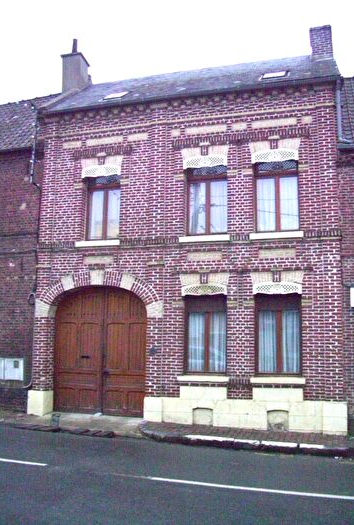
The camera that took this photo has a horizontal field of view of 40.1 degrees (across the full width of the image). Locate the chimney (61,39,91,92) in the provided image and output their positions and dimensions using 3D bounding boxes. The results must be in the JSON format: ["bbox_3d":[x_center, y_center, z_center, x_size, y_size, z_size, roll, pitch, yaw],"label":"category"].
[{"bbox_3d":[-3.074,-5.917,14.672,0.675,1.793,0.601,-2,-8,16],"label":"chimney"}]

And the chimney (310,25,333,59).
[{"bbox_3d":[3.868,-5.691,13.019,0.528,0.949,0.665,-2,-8,16],"label":"chimney"}]

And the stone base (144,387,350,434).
[{"bbox_3d":[1.363,3.075,10.321,4.239,0.807,0.317,-2,-8,16],"label":"stone base"}]

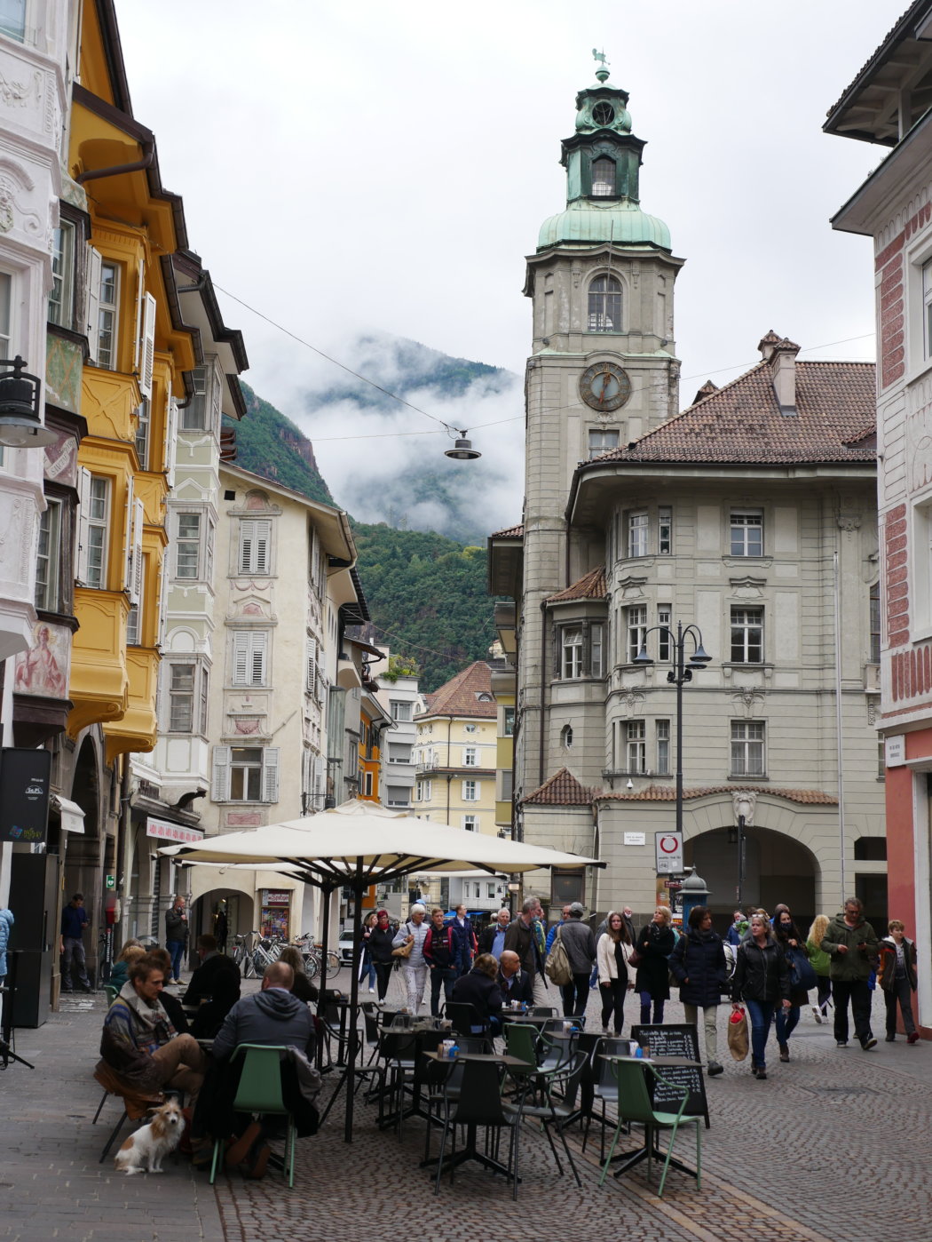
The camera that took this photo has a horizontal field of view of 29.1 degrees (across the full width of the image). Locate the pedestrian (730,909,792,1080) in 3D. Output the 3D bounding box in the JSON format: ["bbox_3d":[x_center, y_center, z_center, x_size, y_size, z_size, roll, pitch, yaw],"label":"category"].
[{"bbox_3d":[3.109,3.930,18.850,0.600,1.690,0.450,1,-9,3],"label":"pedestrian"}]

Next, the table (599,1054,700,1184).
[{"bbox_3d":[1.277,3.415,12.400,0.610,0.740,0.640,2,-9,-5],"label":"table"}]

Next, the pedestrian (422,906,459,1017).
[{"bbox_3d":[-0.334,4.575,23.577,0.500,1.600,0.400,2,-9,-3],"label":"pedestrian"}]

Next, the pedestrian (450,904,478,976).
[{"bbox_3d":[-0.064,5.602,29.800,0.500,1.740,0.420,4,-10,-20],"label":"pedestrian"}]

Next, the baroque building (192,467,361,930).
[{"bbox_3d":[-5.563,2.959,50.120,4.900,13.300,8.000,1,-9,-2],"label":"baroque building"}]

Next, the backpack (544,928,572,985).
[{"bbox_3d":[1.255,4.545,24.300,0.360,0.720,0.260,-1,-9,14],"label":"backpack"}]

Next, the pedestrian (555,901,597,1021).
[{"bbox_3d":[1.517,4.741,24.600,0.520,1.760,0.380,0,-9,7],"label":"pedestrian"}]

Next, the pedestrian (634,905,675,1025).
[{"bbox_3d":[2.426,4.513,23.000,0.520,1.700,0.400,-1,-9,14],"label":"pedestrian"}]

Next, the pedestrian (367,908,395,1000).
[{"bbox_3d":[-1.456,5.855,31.300,0.520,1.650,0.420,2,-9,-6],"label":"pedestrian"}]

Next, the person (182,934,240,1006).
[{"bbox_3d":[-2.628,3.889,18.200,0.820,1.360,0.580,-3,-10,22],"label":"person"}]

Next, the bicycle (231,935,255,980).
[{"bbox_3d":[-5.299,8.020,42.600,0.580,1.030,1.720,0,-9,5],"label":"bicycle"}]

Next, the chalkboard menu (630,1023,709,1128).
[{"bbox_3d":[1.586,3.540,13.958,0.600,0.780,0.380,7,-10,-32],"label":"chalkboard menu"}]

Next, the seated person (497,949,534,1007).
[{"bbox_3d":[0.364,3.574,15.942,0.540,1.270,0.720,-3,-10,26],"label":"seated person"}]

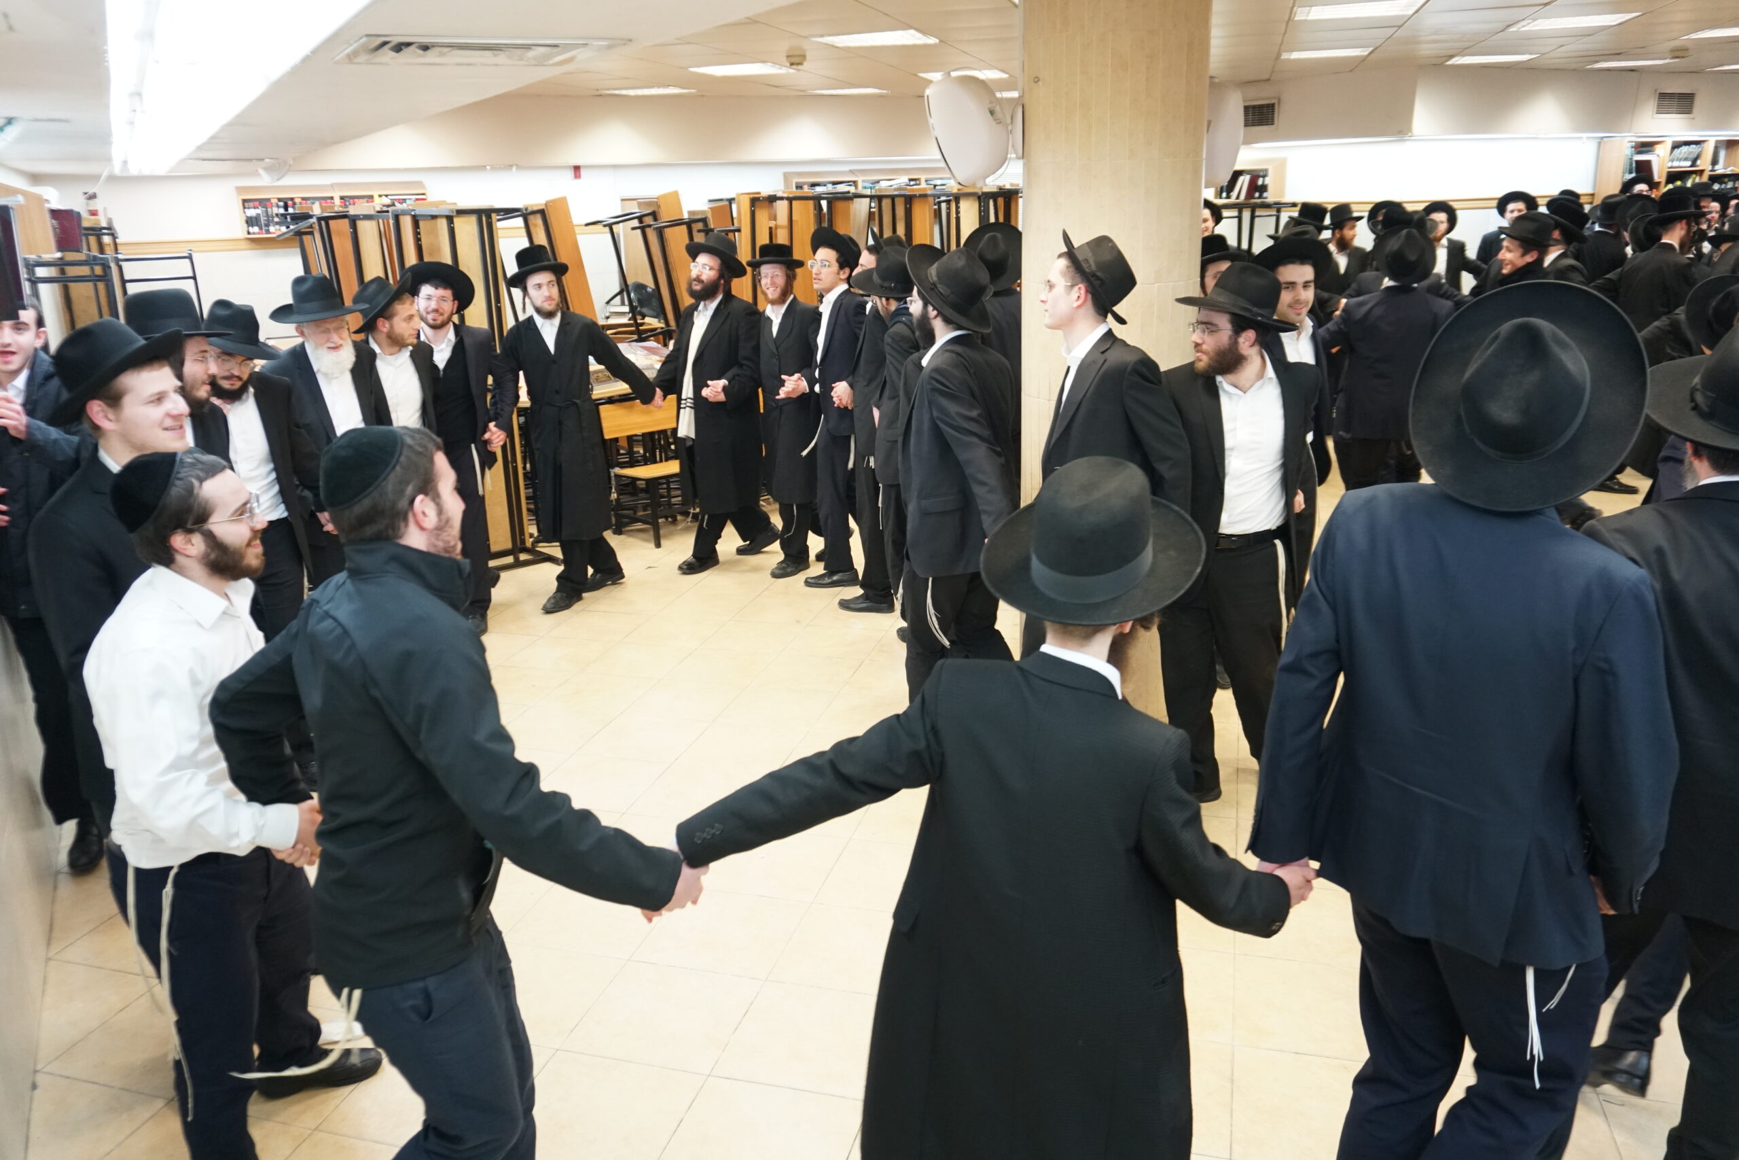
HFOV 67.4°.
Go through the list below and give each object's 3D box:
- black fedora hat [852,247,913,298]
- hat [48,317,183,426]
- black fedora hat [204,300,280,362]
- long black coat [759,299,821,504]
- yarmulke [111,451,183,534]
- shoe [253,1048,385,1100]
[{"bbox_3d":[0.111,-1.339,5.655,0.370,0.150,0.330,22,26,28],"label":"black fedora hat"},{"bbox_3d":[-1.689,-0.483,2.872,0.360,0.140,0.330,-29,16,6],"label":"hat"},{"bbox_3d":[-2.372,-0.940,4.870,0.340,0.140,0.370,-4,22,-40],"label":"black fedora hat"},{"bbox_3d":[-0.445,-0.967,7.104,0.480,1.120,0.330,6,18,22],"label":"long black coat"},{"bbox_3d":[-1.151,-0.146,2.079,0.155,0.155,0.060,19,-17,49],"label":"yarmulke"},{"bbox_3d":[-1.343,1.152,3.174,0.300,0.115,0.105,-7,18,-17],"label":"shoe"}]

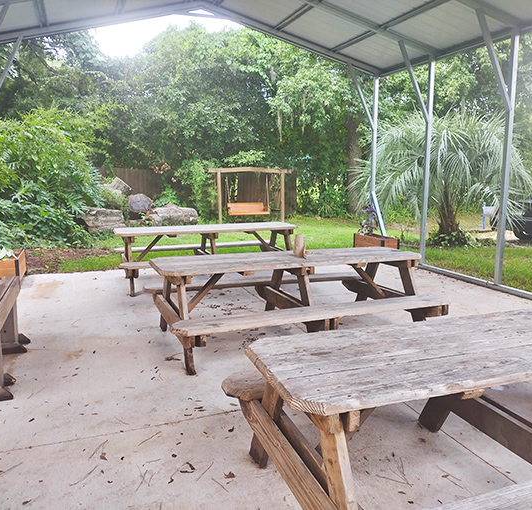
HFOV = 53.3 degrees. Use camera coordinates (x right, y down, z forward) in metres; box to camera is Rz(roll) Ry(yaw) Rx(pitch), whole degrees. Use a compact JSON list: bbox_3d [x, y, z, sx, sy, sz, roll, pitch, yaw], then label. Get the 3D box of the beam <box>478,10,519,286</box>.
[{"bbox_3d":[2.842,-1.252,6.725,0.660,3.420,0.080,-3,10,-20],"label":"beam"}]

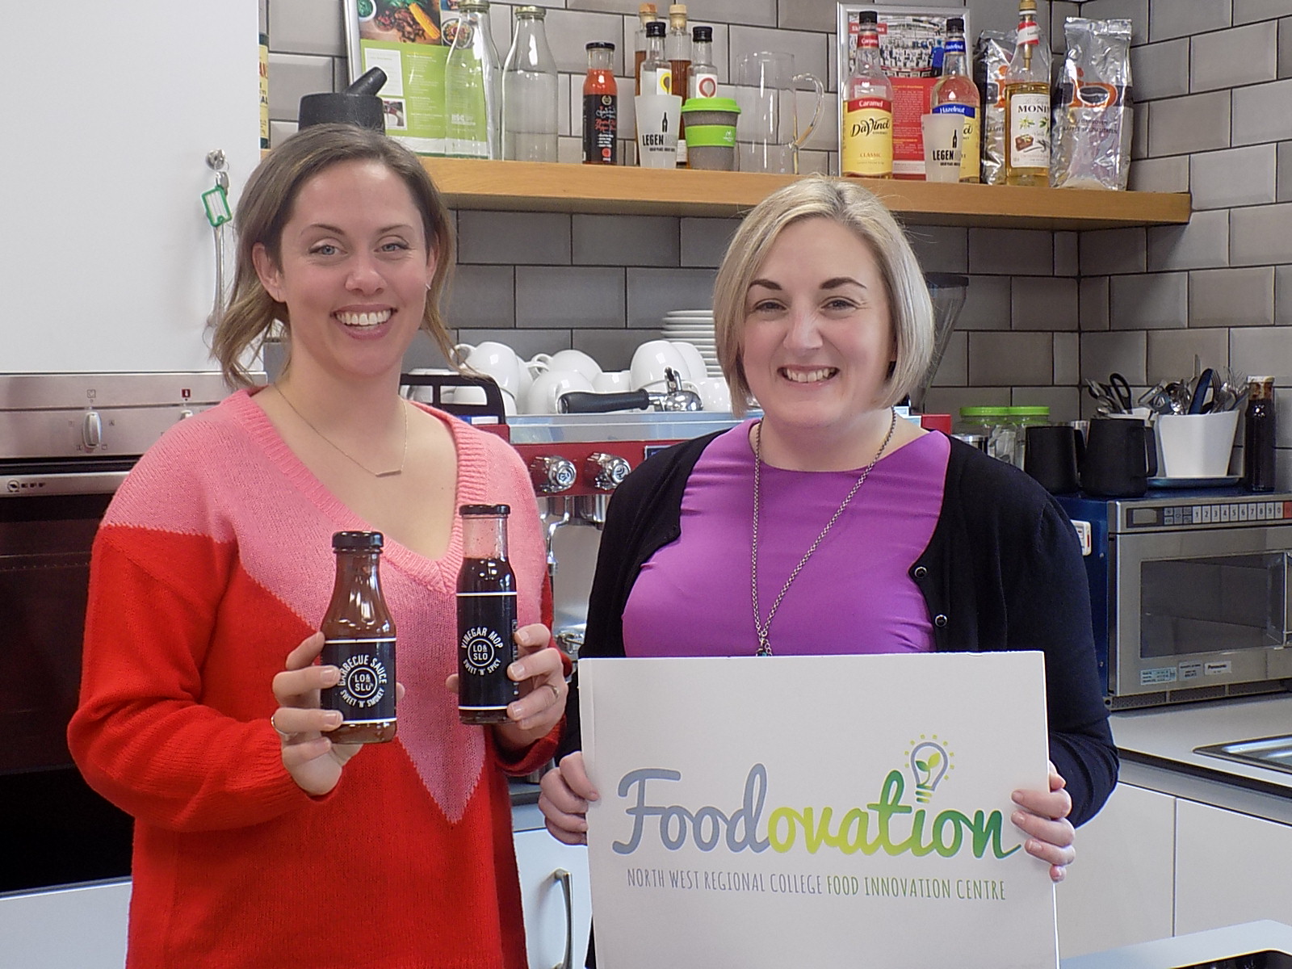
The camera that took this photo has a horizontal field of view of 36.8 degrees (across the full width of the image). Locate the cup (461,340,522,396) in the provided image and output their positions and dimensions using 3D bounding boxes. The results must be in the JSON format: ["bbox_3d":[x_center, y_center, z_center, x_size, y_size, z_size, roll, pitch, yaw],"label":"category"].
[{"bbox_3d":[-0.222,-0.161,2.720,0.103,0.063,0.081,16,-16,0],"label":"cup"}]

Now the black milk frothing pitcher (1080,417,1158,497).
[{"bbox_3d":[0.769,-0.042,3.121,0.108,0.121,0.151,-2,4,-29],"label":"black milk frothing pitcher"}]

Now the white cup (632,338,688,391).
[{"bbox_3d":[0.019,-0.175,2.855,0.089,0.067,0.104,-9,-9,0],"label":"white cup"}]

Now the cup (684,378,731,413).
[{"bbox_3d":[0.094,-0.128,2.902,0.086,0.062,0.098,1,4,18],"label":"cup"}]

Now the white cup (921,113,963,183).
[{"bbox_3d":[0.489,-0.554,3.204,0.069,0.114,0.069,0,3,9],"label":"white cup"}]

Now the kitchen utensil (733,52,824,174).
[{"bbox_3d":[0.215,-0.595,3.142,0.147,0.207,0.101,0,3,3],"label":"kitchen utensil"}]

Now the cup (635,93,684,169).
[{"bbox_3d":[0.021,-0.542,3.025,0.074,0.116,0.074,0,3,0],"label":"cup"}]

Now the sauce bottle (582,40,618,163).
[{"bbox_3d":[-0.070,-0.578,2.984,0.053,0.193,0.053,0,3,0],"label":"sauce bottle"}]

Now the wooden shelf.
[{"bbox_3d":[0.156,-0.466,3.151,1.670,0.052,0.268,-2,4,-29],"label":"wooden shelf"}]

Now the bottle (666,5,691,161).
[{"bbox_3d":[0.054,-0.633,3.143,0.041,0.284,0.041,0,3,1],"label":"bottle"}]

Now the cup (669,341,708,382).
[{"bbox_3d":[0.047,-0.180,2.945,0.089,0.067,0.104,-9,-9,0],"label":"cup"}]

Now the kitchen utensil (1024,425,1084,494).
[{"bbox_3d":[0.692,-0.042,3.244,0.125,0.112,0.089,-1,4,-13],"label":"kitchen utensil"}]

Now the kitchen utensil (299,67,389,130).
[{"bbox_3d":[-0.436,-0.535,2.804,0.128,0.134,0.128,-1,3,-6],"label":"kitchen utensil"}]

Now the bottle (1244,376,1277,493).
[{"bbox_3d":[1.021,-0.084,3.219,0.049,0.189,0.049,1,4,18],"label":"bottle"}]

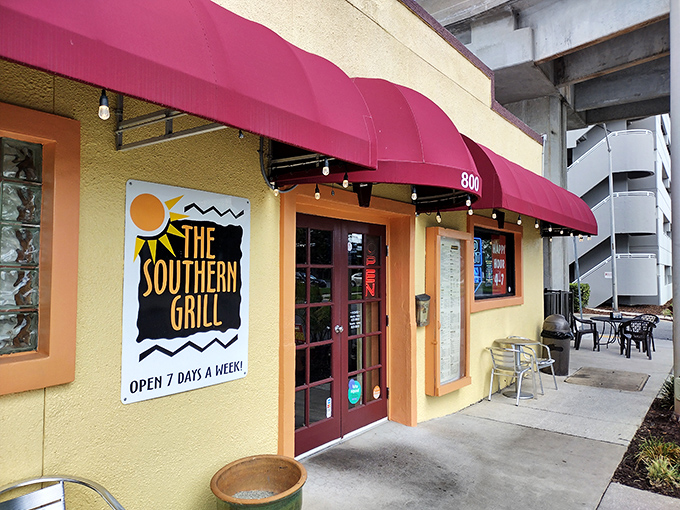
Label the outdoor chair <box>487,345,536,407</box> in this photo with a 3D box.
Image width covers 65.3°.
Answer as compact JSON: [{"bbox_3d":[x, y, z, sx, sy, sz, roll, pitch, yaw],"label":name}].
[{"bbox_3d":[2.242,1.555,7.018,0.560,0.710,0.580,-2,-3,41],"label":"outdoor chair"}]

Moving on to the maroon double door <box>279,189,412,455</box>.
[{"bbox_3d":[0.098,0.588,4.763,0.238,2.265,2.026,-2,-3,37],"label":"maroon double door"}]

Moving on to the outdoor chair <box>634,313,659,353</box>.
[{"bbox_3d":[6.830,1.740,11.919,0.580,0.810,0.570,1,-2,-16],"label":"outdoor chair"}]

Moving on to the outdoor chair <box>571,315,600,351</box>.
[{"bbox_3d":[5.580,1.755,12.094,0.570,0.800,0.580,-1,-2,22],"label":"outdoor chair"}]

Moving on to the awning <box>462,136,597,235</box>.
[{"bbox_3d":[2.544,-0.884,7.203,0.913,1.004,4.550,-2,-3,37],"label":"awning"}]

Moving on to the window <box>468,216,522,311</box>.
[{"bbox_3d":[2.205,0.136,7.476,0.110,1.186,2.147,-2,-3,37],"label":"window"}]

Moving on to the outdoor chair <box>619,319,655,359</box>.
[{"bbox_3d":[6.142,1.718,10.972,0.580,0.790,0.570,-1,-2,27],"label":"outdoor chair"}]

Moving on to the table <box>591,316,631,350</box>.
[{"bbox_3d":[6.270,1.798,12.005,1.080,0.710,1.080,-2,-3,37],"label":"table"}]

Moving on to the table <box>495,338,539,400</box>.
[{"bbox_3d":[2.448,1.557,7.265,0.610,0.725,0.610,-2,-3,37],"label":"table"}]

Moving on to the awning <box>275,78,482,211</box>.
[{"bbox_3d":[0.600,-1.005,4.489,1.042,1.048,2.133,-2,-3,37],"label":"awning"}]

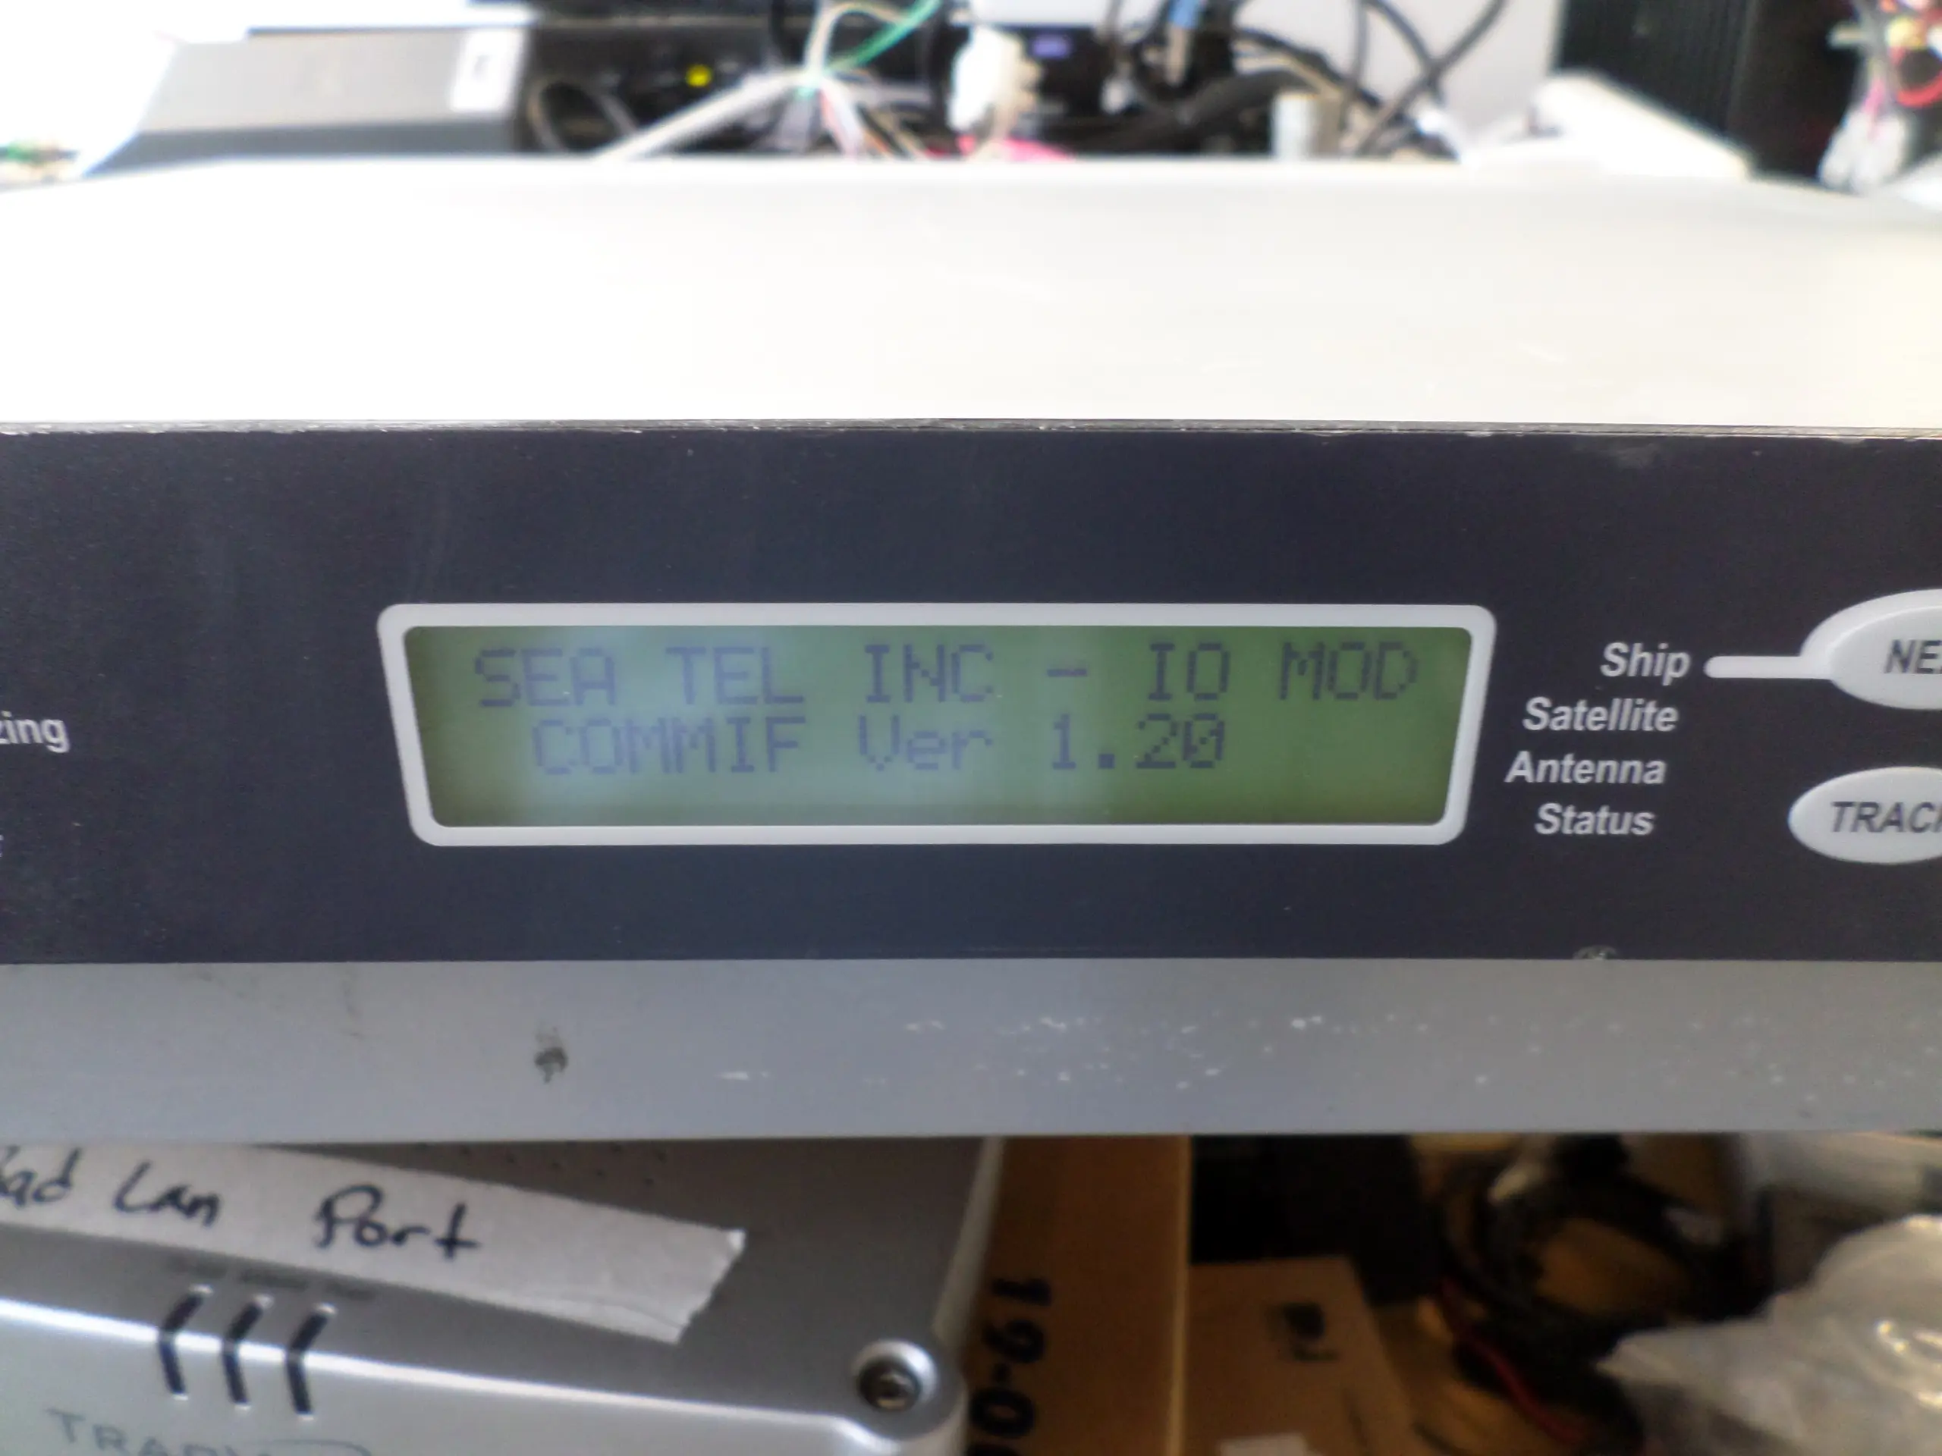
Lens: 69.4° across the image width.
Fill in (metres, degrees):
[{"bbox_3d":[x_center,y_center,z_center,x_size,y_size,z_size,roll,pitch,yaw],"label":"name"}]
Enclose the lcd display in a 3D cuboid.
[{"bbox_3d":[-0.002,-0.001,0.111,0.085,0.021,0.006,0,23,-1],"label":"lcd display"}]

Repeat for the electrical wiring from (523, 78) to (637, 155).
[{"bbox_3d":[-0.155,-0.244,0.560,0.046,0.033,0.030,0,23,-1],"label":"electrical wiring"}]

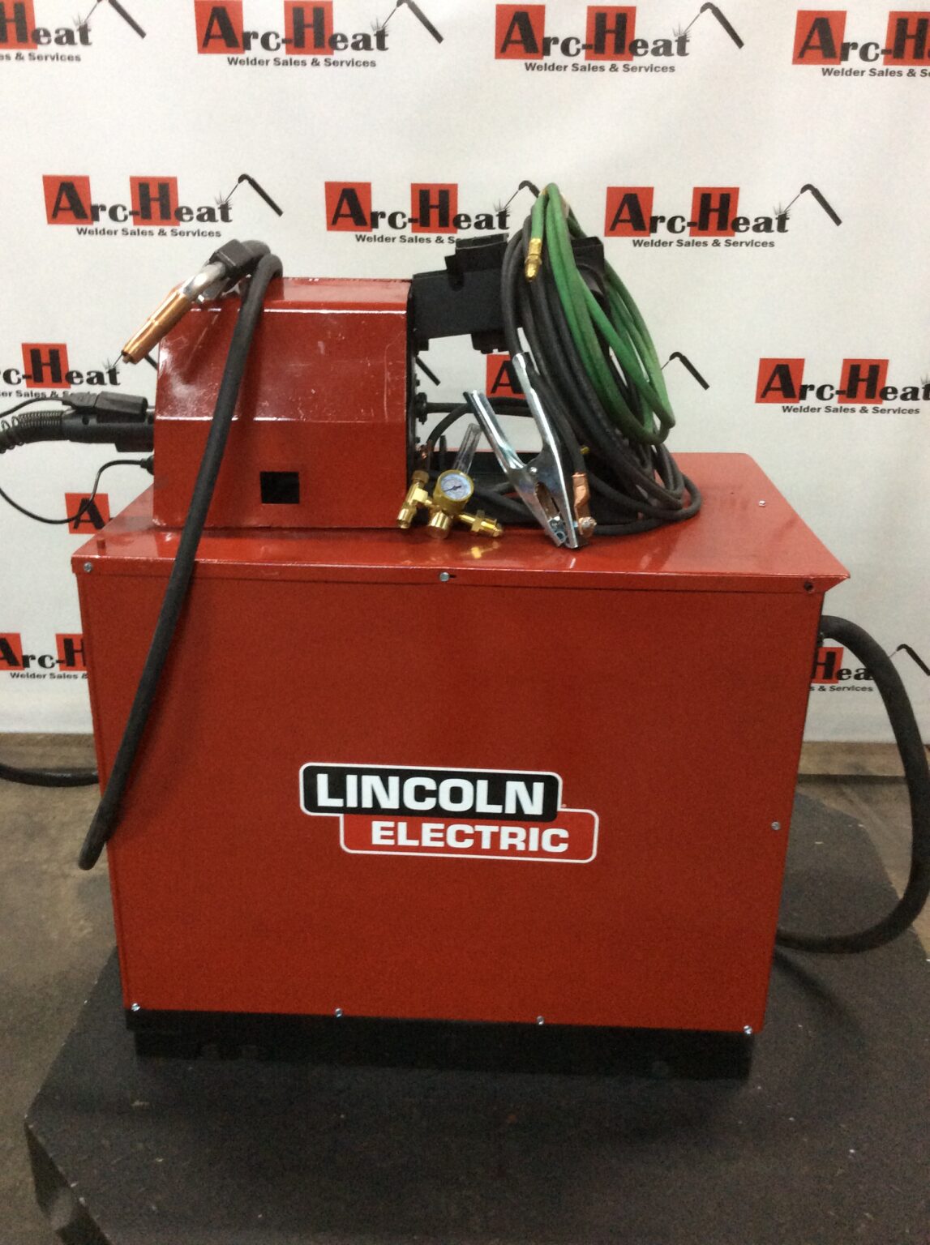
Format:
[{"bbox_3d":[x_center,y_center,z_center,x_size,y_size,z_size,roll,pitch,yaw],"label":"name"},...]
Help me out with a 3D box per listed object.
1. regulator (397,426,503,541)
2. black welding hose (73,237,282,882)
[{"bbox_3d":[-0.017,-0.159,1.301,0.121,0.121,0.090,-1,21,-4],"label":"regulator"},{"bbox_3d":[-0.333,-0.060,1.315,0.235,0.687,0.250,1,21,2],"label":"black welding hose"}]

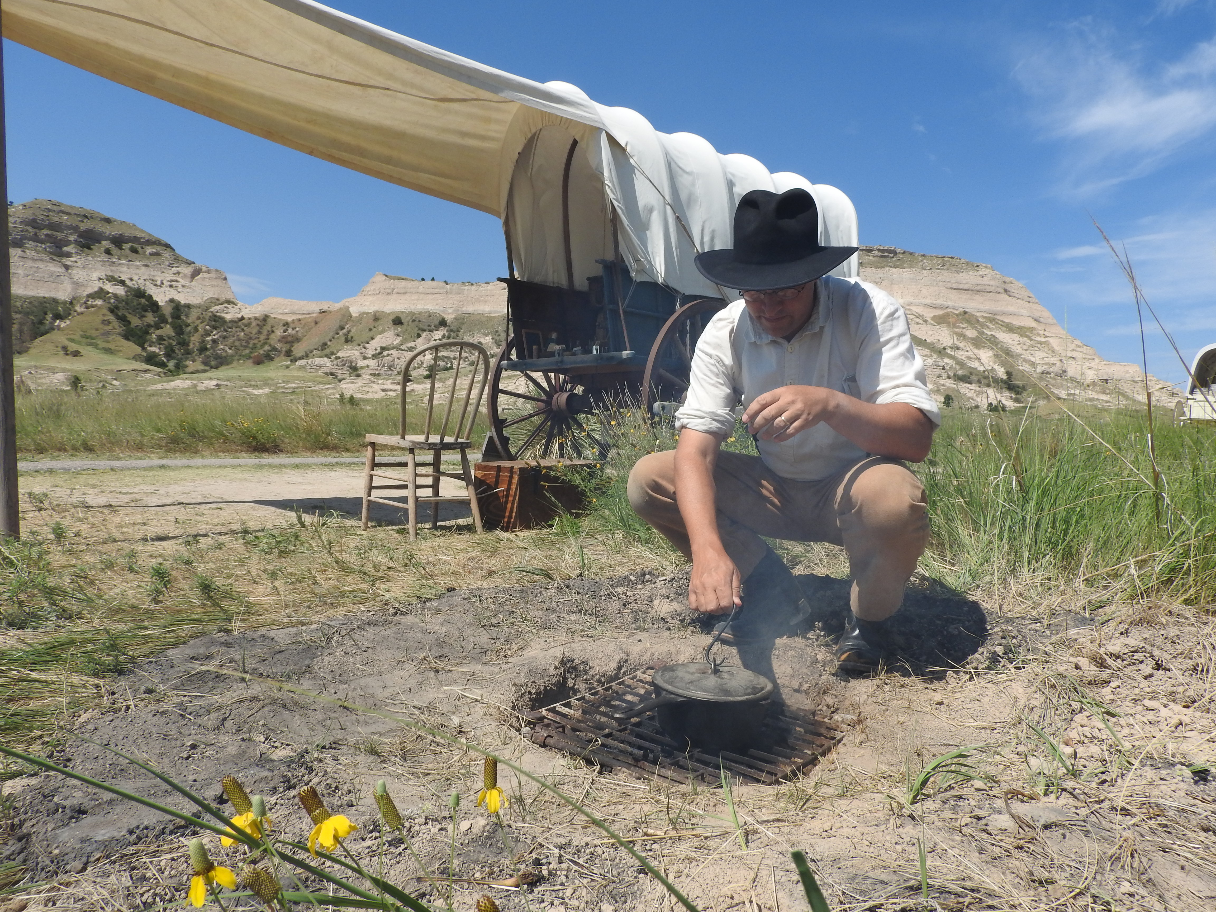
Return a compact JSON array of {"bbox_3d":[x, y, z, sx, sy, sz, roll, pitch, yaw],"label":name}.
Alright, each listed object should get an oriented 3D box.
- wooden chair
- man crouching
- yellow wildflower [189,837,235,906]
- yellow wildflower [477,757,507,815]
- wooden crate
[{"bbox_3d":[-0.817,-0.089,3.770,0.430,0.875,0.470,-2,5,-36],"label":"wooden chair"},{"bbox_3d":[0.410,-0.058,1.960,0.660,1.080,0.780,2,4,16],"label":"man crouching"},{"bbox_3d":[-0.249,0.261,0.530,0.029,0.041,0.028,-18,6,-25],"label":"yellow wildflower"},{"bbox_3d":[-0.102,0.289,0.740,0.028,0.047,0.027,0,4,-12],"label":"yellow wildflower"},{"bbox_3d":[-0.335,0.184,4.207,0.540,0.297,0.360,-3,5,-43],"label":"wooden crate"}]

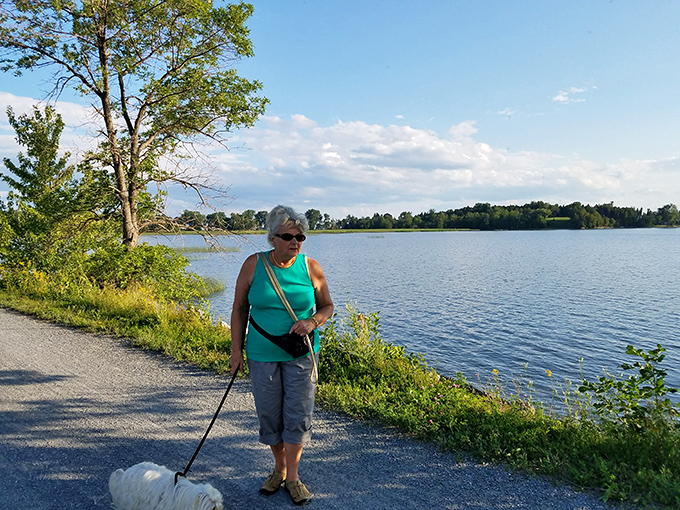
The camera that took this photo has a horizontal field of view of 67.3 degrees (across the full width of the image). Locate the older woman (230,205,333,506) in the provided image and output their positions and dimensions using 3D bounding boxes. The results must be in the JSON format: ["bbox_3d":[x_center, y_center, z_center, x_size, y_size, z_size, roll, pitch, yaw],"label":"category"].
[{"bbox_3d":[-0.322,0.526,2.830,0.560,1.590,0.400,-1,3,-10],"label":"older woman"}]

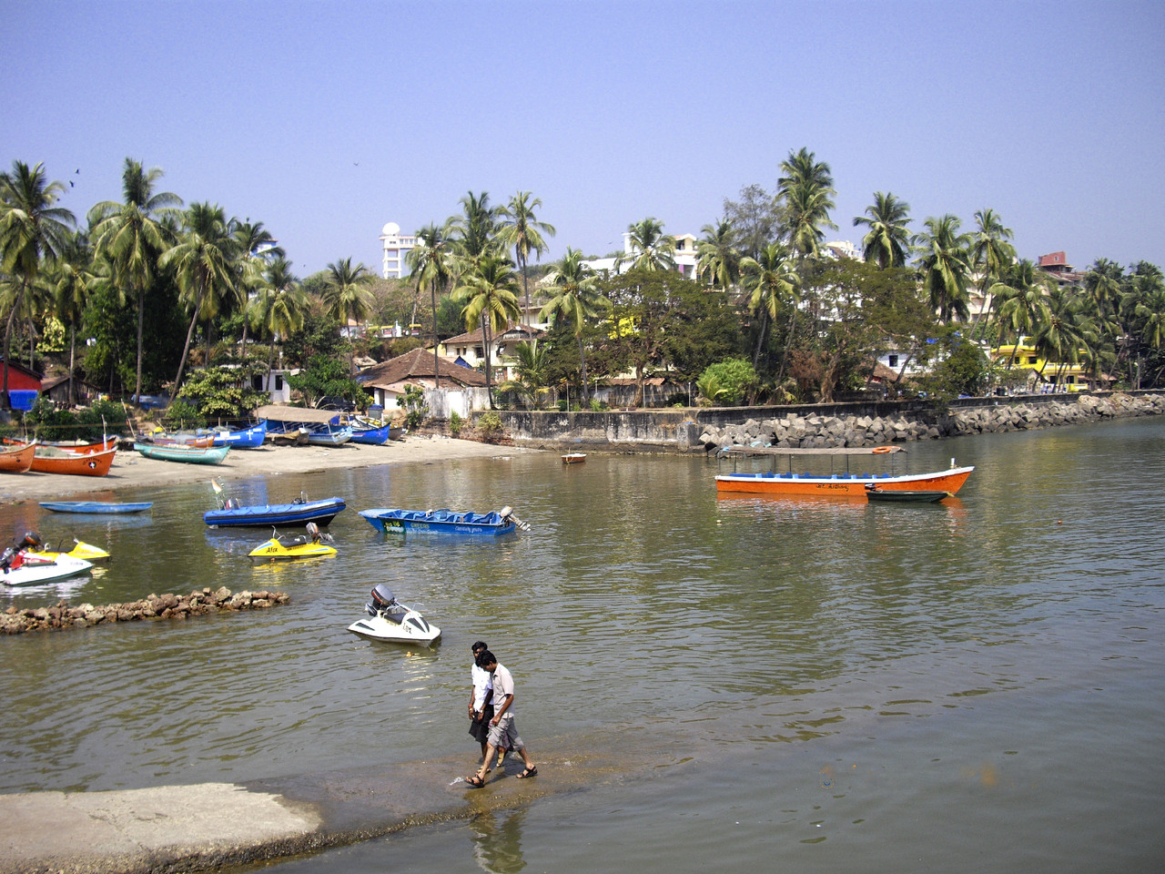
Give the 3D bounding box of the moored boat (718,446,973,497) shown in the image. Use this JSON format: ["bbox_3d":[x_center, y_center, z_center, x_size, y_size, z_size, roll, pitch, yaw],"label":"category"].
[{"bbox_3d":[10.638,1.480,52.352,10.300,2.250,2.200,1,3,19],"label":"moored boat"}]

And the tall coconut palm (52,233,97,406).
[{"bbox_3d":[-37.371,-8.796,93.666,4.400,12.650,4.400,0,3,0],"label":"tall coconut palm"}]

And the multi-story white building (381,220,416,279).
[{"bbox_3d":[-49.630,-48.730,347.908,11.000,20.000,8.000,0,3,-8],"label":"multi-story white building"}]

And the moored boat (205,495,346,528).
[{"bbox_3d":[-10.374,2.409,43.168,4.600,1.000,1.850,1,3,17],"label":"moored boat"}]

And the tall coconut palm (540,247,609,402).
[{"bbox_3d":[-0.660,-8.320,97.000,5.300,12.290,5.300,0,3,0],"label":"tall coconut palm"}]

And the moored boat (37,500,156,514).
[{"bbox_3d":[-19.020,2.760,50.000,4.500,0.500,0.950,0,3,-5],"label":"moored boat"}]

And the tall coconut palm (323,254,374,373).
[{"bbox_3d":[-19.610,-8.990,107.000,4.600,12.110,4.600,0,3,0],"label":"tall coconut palm"}]

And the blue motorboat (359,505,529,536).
[{"bbox_3d":[-4.330,2.671,39.897,5.200,1.000,1.650,1,3,14],"label":"blue motorboat"}]

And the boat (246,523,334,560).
[{"bbox_3d":[-7.939,2.850,34.992,2.300,0.950,0.950,-1,3,-24],"label":"boat"}]

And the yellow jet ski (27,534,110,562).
[{"bbox_3d":[-15.100,3.220,37.200,2.750,0.950,1.100,-1,3,-16],"label":"yellow jet ski"}]

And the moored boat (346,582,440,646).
[{"bbox_3d":[-3.643,3.377,24.648,2.050,0.950,0.900,2,4,40],"label":"moored boat"}]

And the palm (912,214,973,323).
[{"bbox_3d":[37.200,-13.480,132.000,6.000,19.160,6.000,0,3,0],"label":"palm"}]

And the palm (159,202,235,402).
[{"bbox_3d":[-25.654,-8.779,85.665,5.100,13.720,5.100,-1,3,-17],"label":"palm"}]

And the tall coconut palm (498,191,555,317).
[{"bbox_3d":[-4.397,-10.635,98.575,5.000,16.400,5.000,0,3,0],"label":"tall coconut palm"}]

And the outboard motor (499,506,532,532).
[{"bbox_3d":[-2.090,2.542,39.690,1.050,0.500,0.380,39,11,9],"label":"outboard motor"}]

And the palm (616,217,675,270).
[{"bbox_3d":[5.432,-11.145,109.564,5.300,15.260,5.300,0,3,0],"label":"palm"}]

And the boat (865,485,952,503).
[{"bbox_3d":[12.661,2.202,49.686,3.350,0.750,1.100,1,3,12],"label":"boat"}]

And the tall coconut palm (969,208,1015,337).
[{"bbox_3d":[38.793,-13.012,121.481,5.200,17.320,5.200,0,3,0],"label":"tall coconut palm"}]

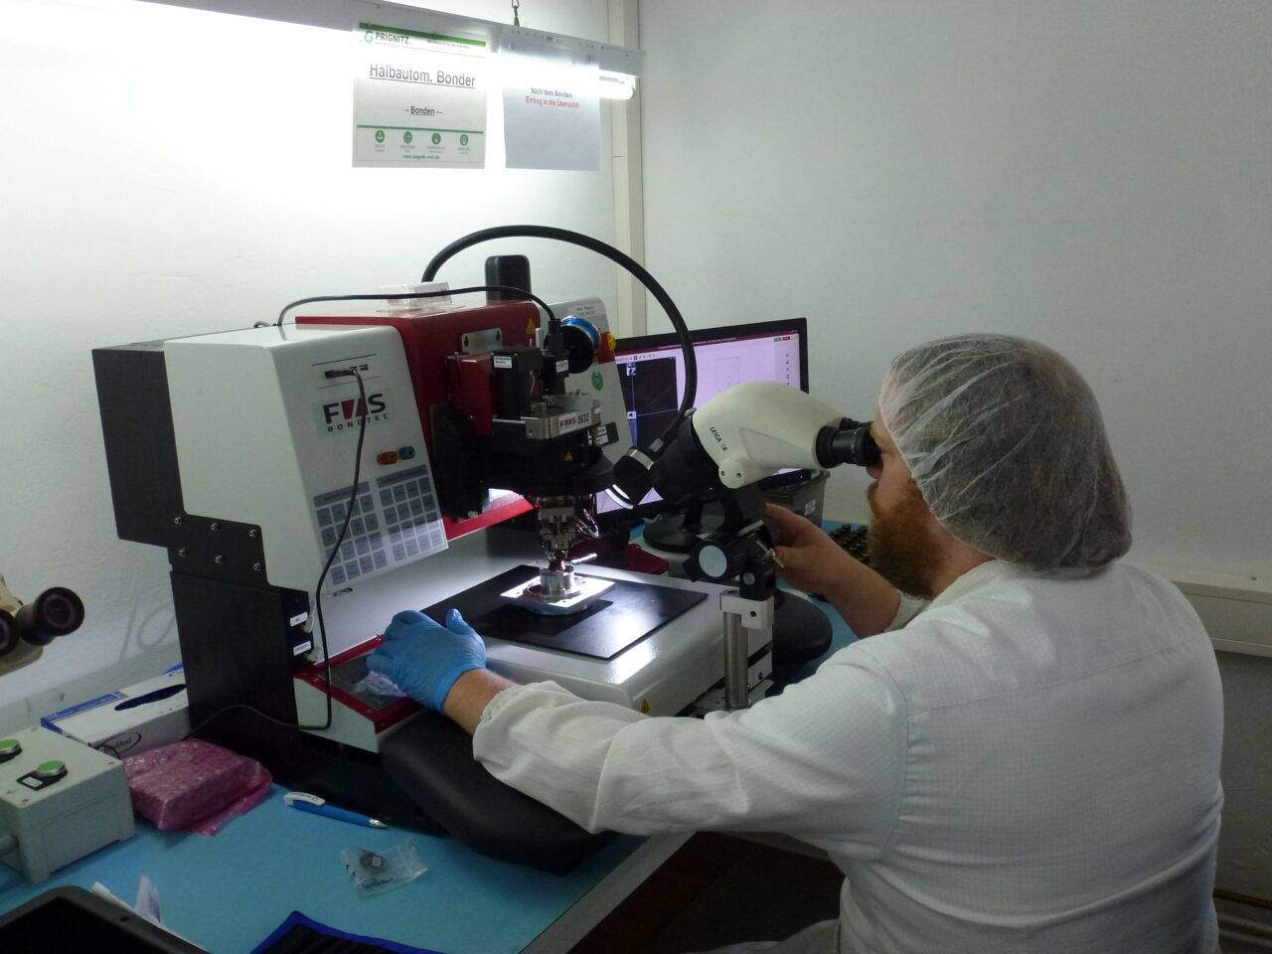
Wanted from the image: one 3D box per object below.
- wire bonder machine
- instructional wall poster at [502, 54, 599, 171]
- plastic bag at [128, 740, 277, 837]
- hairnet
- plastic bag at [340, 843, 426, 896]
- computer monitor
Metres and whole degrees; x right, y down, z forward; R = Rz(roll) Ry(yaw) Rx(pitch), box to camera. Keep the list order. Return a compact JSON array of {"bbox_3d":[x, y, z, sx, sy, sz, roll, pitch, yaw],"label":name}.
[{"bbox_3d":[-0.104,-0.004,1.377,0.860,0.600,0.680,6,16,31],"label":"wire bonder machine"},{"bbox_3d":[-0.149,-0.669,2.022,0.008,0.205,0.290,7,16,33],"label":"instructional wall poster"},{"bbox_3d":[-0.491,0.335,1.214,0.145,0.043,0.110,8,17,37],"label":"plastic bag"},{"bbox_3d":[0.354,-0.023,1.076,0.240,0.235,0.195,6,16,31],"label":"hairnet"},{"bbox_3d":[-0.243,0.376,1.073,0.068,0.013,0.060,-9,15,-26],"label":"plastic bag"},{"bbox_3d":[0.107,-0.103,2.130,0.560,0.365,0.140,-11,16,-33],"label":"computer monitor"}]

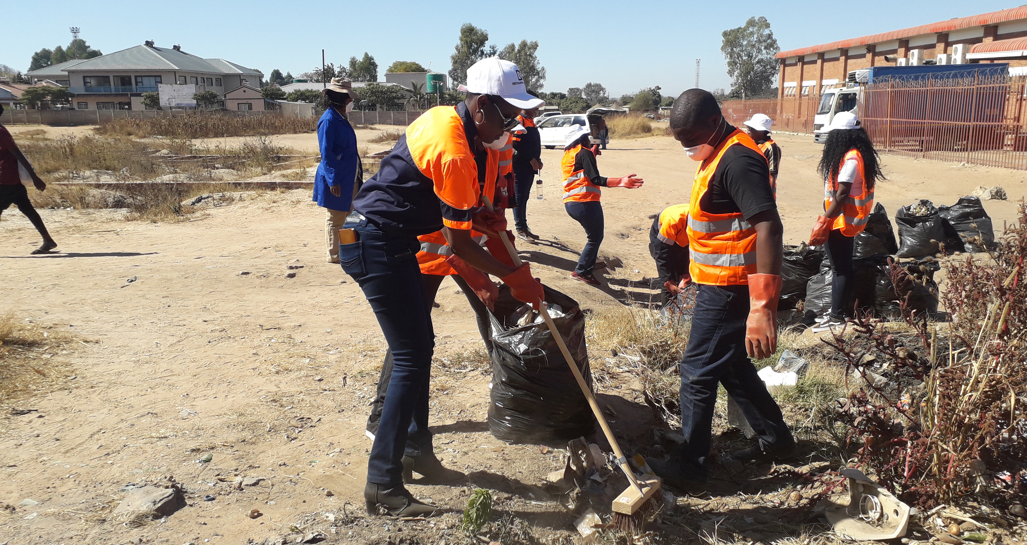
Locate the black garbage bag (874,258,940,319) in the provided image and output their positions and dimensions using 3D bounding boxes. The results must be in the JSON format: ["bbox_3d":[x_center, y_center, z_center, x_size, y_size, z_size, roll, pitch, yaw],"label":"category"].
[{"bbox_3d":[3.380,0.097,6.880,0.540,0.500,0.480,5,13,25],"label":"black garbage bag"}]

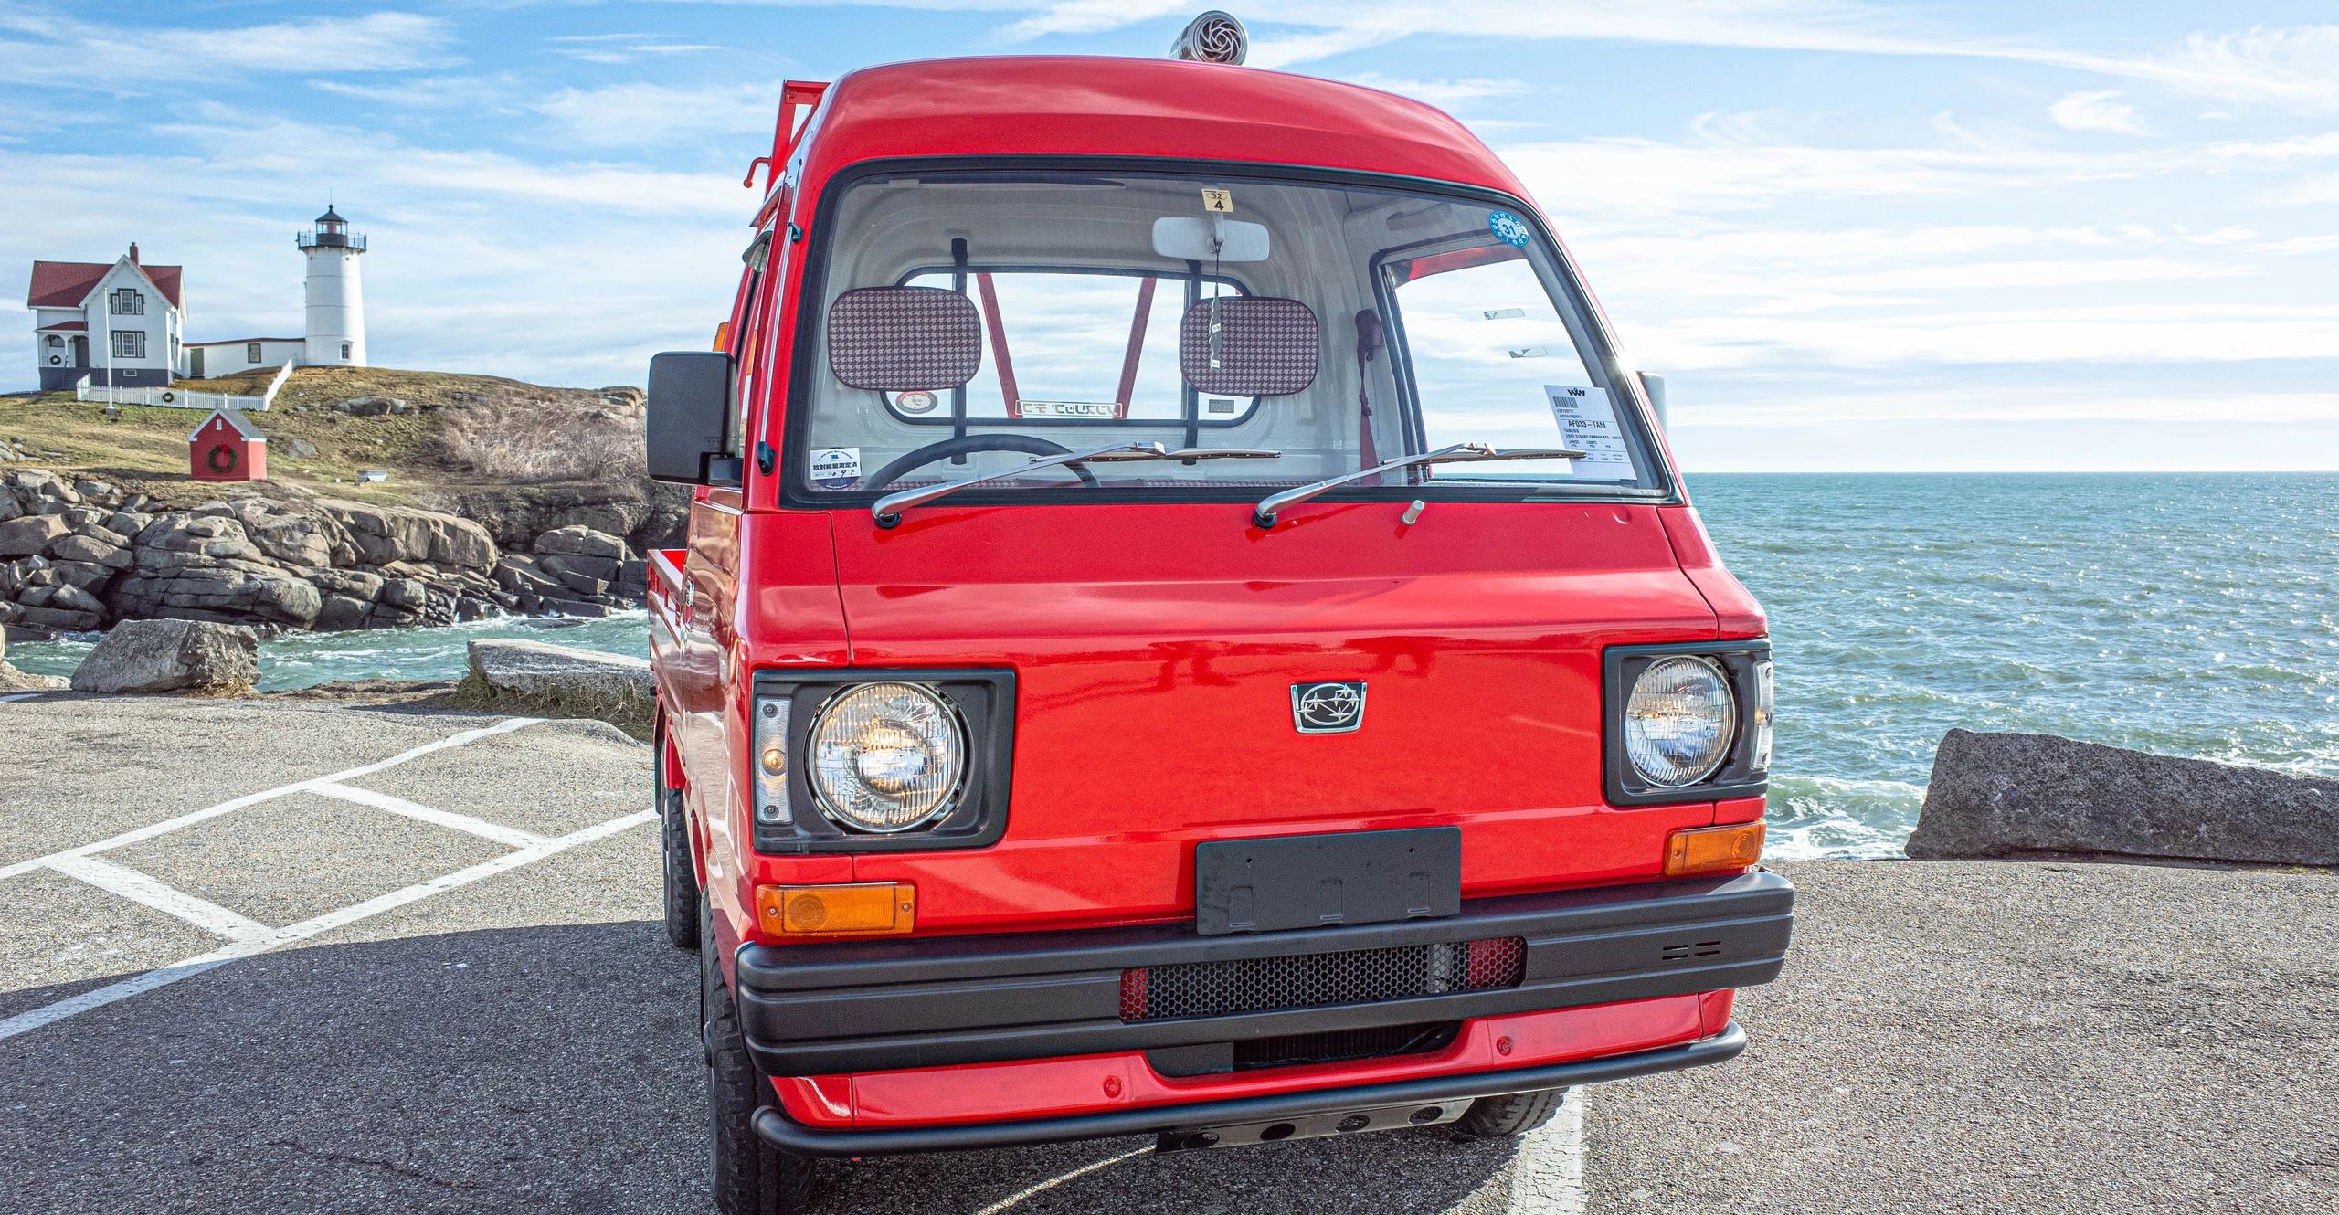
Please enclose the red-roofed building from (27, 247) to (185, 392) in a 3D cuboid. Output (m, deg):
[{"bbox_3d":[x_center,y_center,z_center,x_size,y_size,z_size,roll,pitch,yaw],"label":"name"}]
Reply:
[{"bbox_3d":[-80.308,-21.861,137.000,10.500,11.000,9.000,-2,5,-21],"label":"red-roofed building"}]

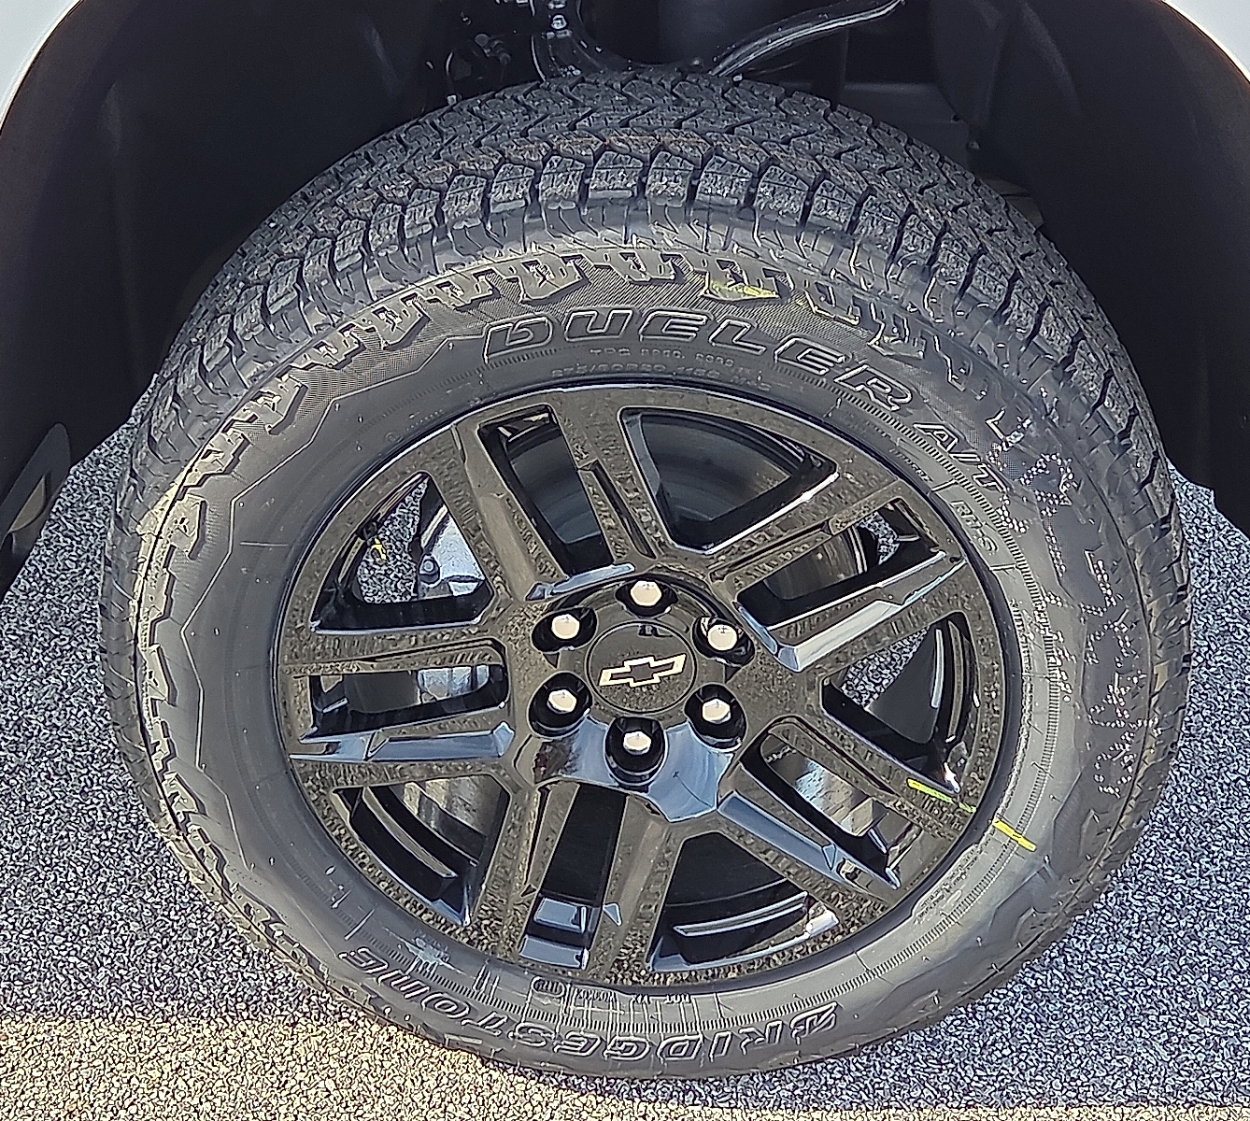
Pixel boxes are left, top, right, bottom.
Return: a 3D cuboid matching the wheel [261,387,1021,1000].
[{"bbox_3d":[0.016,0.052,2.090,0.550,0.550,0.225,1,32,2],"label":"wheel"}]

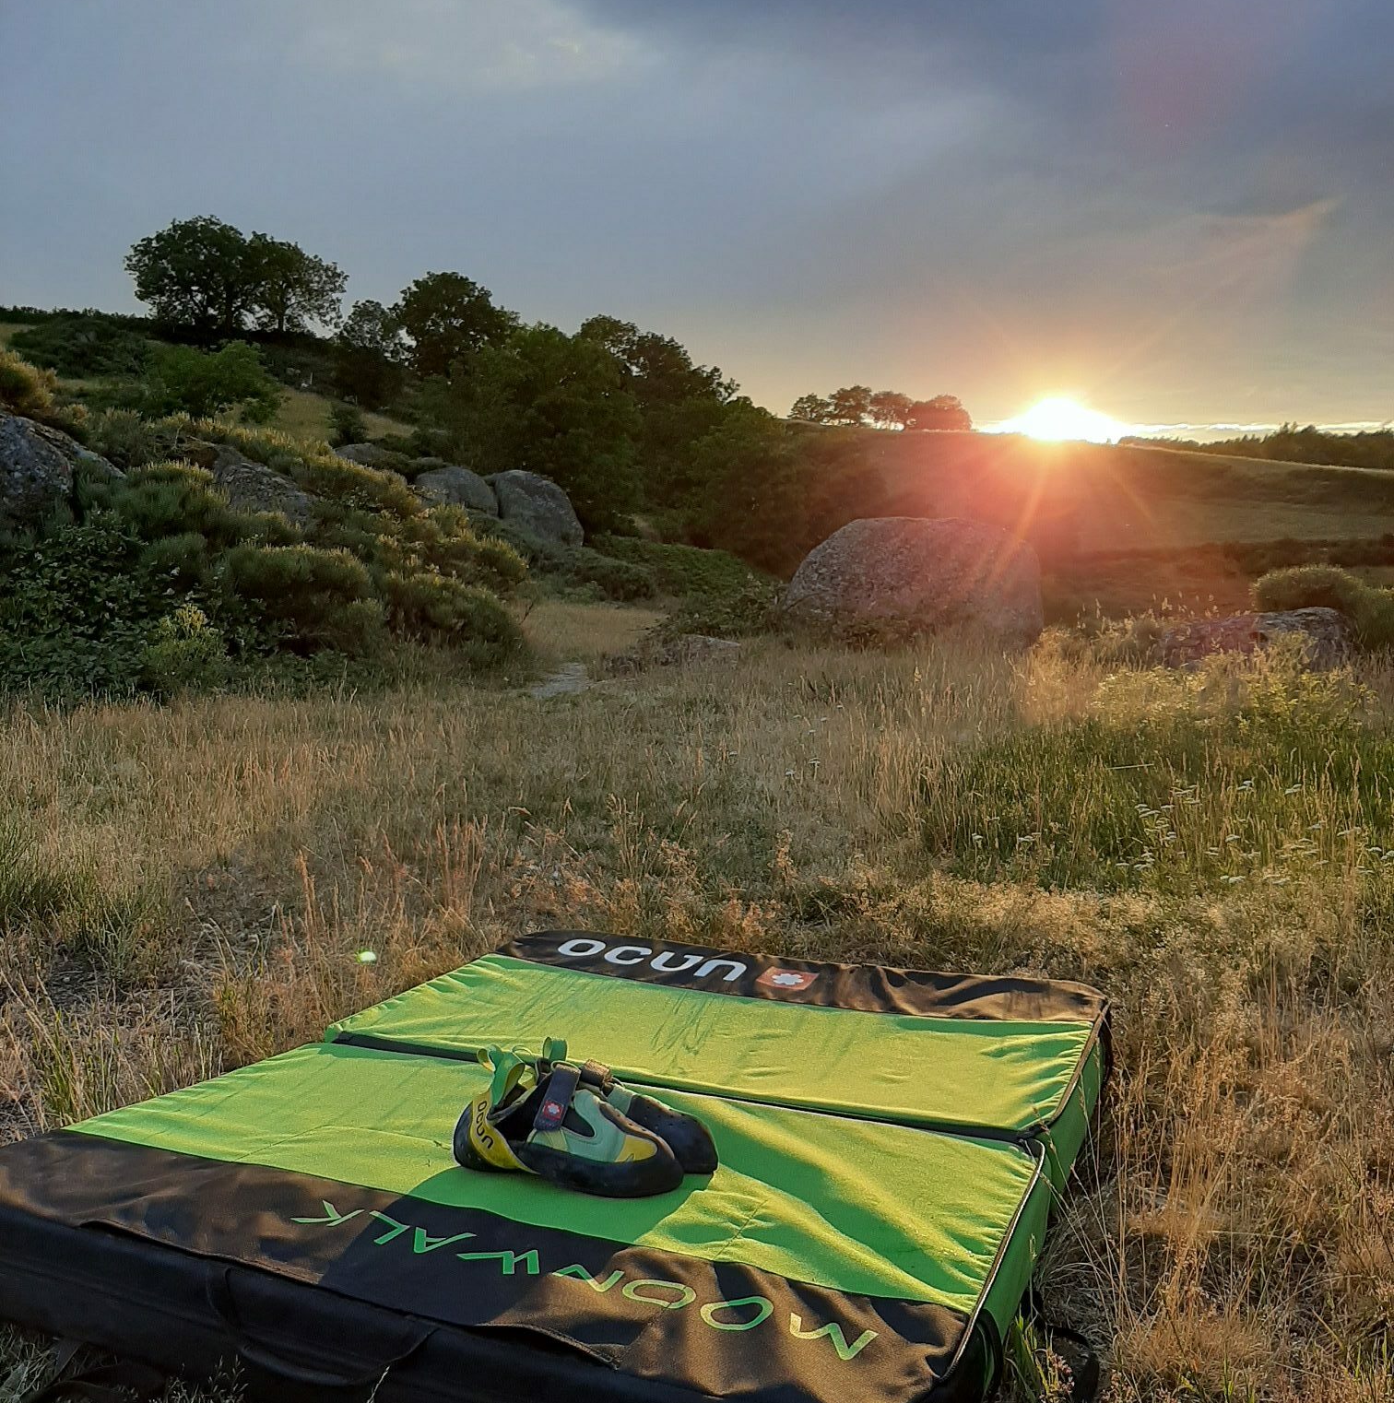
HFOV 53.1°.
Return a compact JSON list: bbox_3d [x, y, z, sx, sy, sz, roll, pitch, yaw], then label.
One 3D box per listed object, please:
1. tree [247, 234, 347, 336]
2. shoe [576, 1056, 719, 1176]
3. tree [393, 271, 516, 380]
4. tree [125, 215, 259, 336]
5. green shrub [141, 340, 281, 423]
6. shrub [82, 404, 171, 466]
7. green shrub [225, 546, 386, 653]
[{"bbox_3d":[-27.421,-28.360,95.000,7.115,6.818,7.115,0,6,0],"label":"tree"},{"bbox_3d":[-0.098,0.442,1.540,0.250,0.110,0.095,1,5,13],"label":"shoe"},{"bbox_3d":[-14.765,-22.799,85.000,7.515,6.830,7.139,0,6,0],"label":"tree"},{"bbox_3d":[-34.338,-29.002,95.000,9.091,8.300,8.636,0,6,0],"label":"tree"},{"bbox_3d":[-13.896,-9.133,40.000,4.036,2.330,3.430,0,6,0],"label":"green shrub"},{"bbox_3d":[-6.540,-3.002,16.000,1.136,0.769,1.022,0,6,0],"label":"shrub"},{"bbox_3d":[-3.101,-0.798,11.000,1.270,0.910,1.080,0,6,0],"label":"green shrub"}]

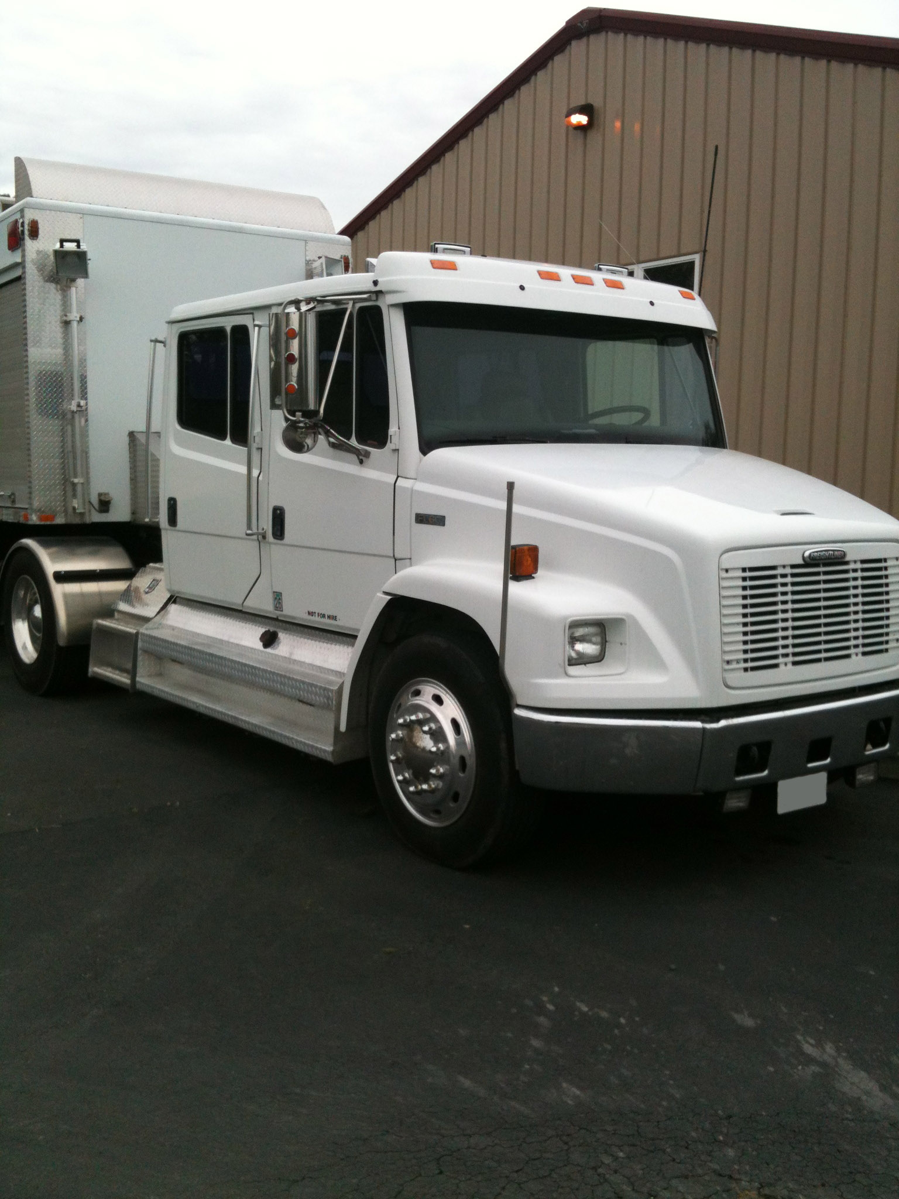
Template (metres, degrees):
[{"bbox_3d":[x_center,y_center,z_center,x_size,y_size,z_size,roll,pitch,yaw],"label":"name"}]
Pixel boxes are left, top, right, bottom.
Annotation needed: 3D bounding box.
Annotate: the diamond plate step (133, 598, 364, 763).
[{"bbox_3d":[-1.049,0.363,6.336,0.320,0.540,2.150,-4,8,-37],"label":"diamond plate step"}]

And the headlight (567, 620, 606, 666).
[{"bbox_3d":[0.480,0.161,4.517,0.207,0.150,0.090,-4,8,-37],"label":"headlight"}]

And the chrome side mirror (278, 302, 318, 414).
[{"bbox_3d":[-0.649,-1.000,5.093,0.190,0.430,0.085,1,7,-3],"label":"chrome side mirror"}]

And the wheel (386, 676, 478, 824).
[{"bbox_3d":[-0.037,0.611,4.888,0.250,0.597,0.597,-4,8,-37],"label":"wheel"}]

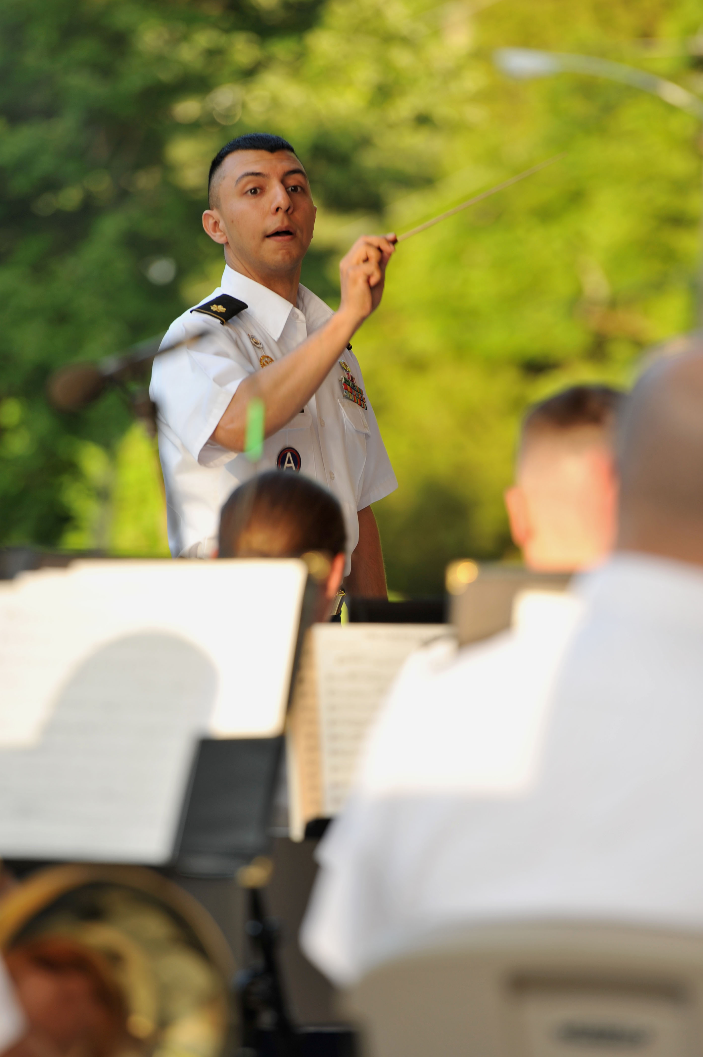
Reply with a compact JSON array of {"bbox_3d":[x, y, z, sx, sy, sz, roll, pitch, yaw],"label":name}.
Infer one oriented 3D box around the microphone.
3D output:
[{"bbox_3d":[-0.263,-0.191,6.750,0.195,0.054,0.052,-22,3,-13],"label":"microphone"}]

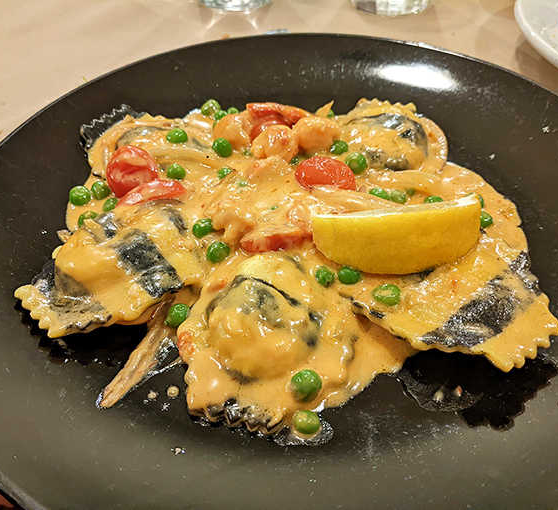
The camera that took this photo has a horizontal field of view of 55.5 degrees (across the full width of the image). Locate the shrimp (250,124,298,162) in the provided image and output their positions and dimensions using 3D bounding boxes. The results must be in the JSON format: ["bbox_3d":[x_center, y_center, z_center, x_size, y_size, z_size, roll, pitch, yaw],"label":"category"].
[{"bbox_3d":[-0.002,-0.052,0.247,0.024,0.018,0.020,-3,47,0],"label":"shrimp"}]

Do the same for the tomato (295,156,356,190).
[{"bbox_3d":[0.020,-0.036,0.231,0.026,0.015,0.024,-3,47,0],"label":"tomato"}]

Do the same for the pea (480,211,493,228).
[{"bbox_3d":[0.085,-0.015,0.220,0.008,0.007,0.008,-3,47,0],"label":"pea"}]

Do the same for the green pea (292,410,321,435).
[{"bbox_3d":[0.009,0.052,0.166,0.009,0.008,0.009,-3,47,0],"label":"green pea"}]

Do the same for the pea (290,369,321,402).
[{"bbox_3d":[0.008,0.038,0.156,0.009,0.009,0.009,-3,47,0],"label":"pea"}]

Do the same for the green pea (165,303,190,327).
[{"bbox_3d":[-0.036,0.021,0.187,0.008,0.008,0.008,-3,47,0],"label":"green pea"}]

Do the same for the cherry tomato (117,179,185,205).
[{"bbox_3d":[-0.054,-0.027,0.227,0.030,0.012,0.017,-13,48,-9],"label":"cherry tomato"}]

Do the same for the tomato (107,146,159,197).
[{"bbox_3d":[-0.063,-0.035,0.226,0.022,0.021,0.018,-17,48,-12],"label":"tomato"}]

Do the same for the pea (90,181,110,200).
[{"bbox_3d":[-0.077,-0.028,0.230,0.008,0.008,0.008,-3,47,0],"label":"pea"}]

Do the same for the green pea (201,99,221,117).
[{"bbox_3d":[-0.036,-0.078,0.281,0.010,0.009,0.010,-3,47,0],"label":"green pea"}]

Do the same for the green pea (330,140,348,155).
[{"bbox_3d":[0.029,-0.051,0.253,0.009,0.008,0.009,-3,47,0],"label":"green pea"}]

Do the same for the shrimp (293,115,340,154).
[{"bbox_3d":[0.018,-0.057,0.253,0.025,0.018,0.021,-3,47,0],"label":"shrimp"}]

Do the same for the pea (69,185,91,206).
[{"bbox_3d":[-0.088,-0.026,0.234,0.009,0.009,0.009,-3,47,0],"label":"pea"}]

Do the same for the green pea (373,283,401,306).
[{"bbox_3d":[0.038,0.014,0.188,0.010,0.009,0.009,-3,47,0],"label":"green pea"}]

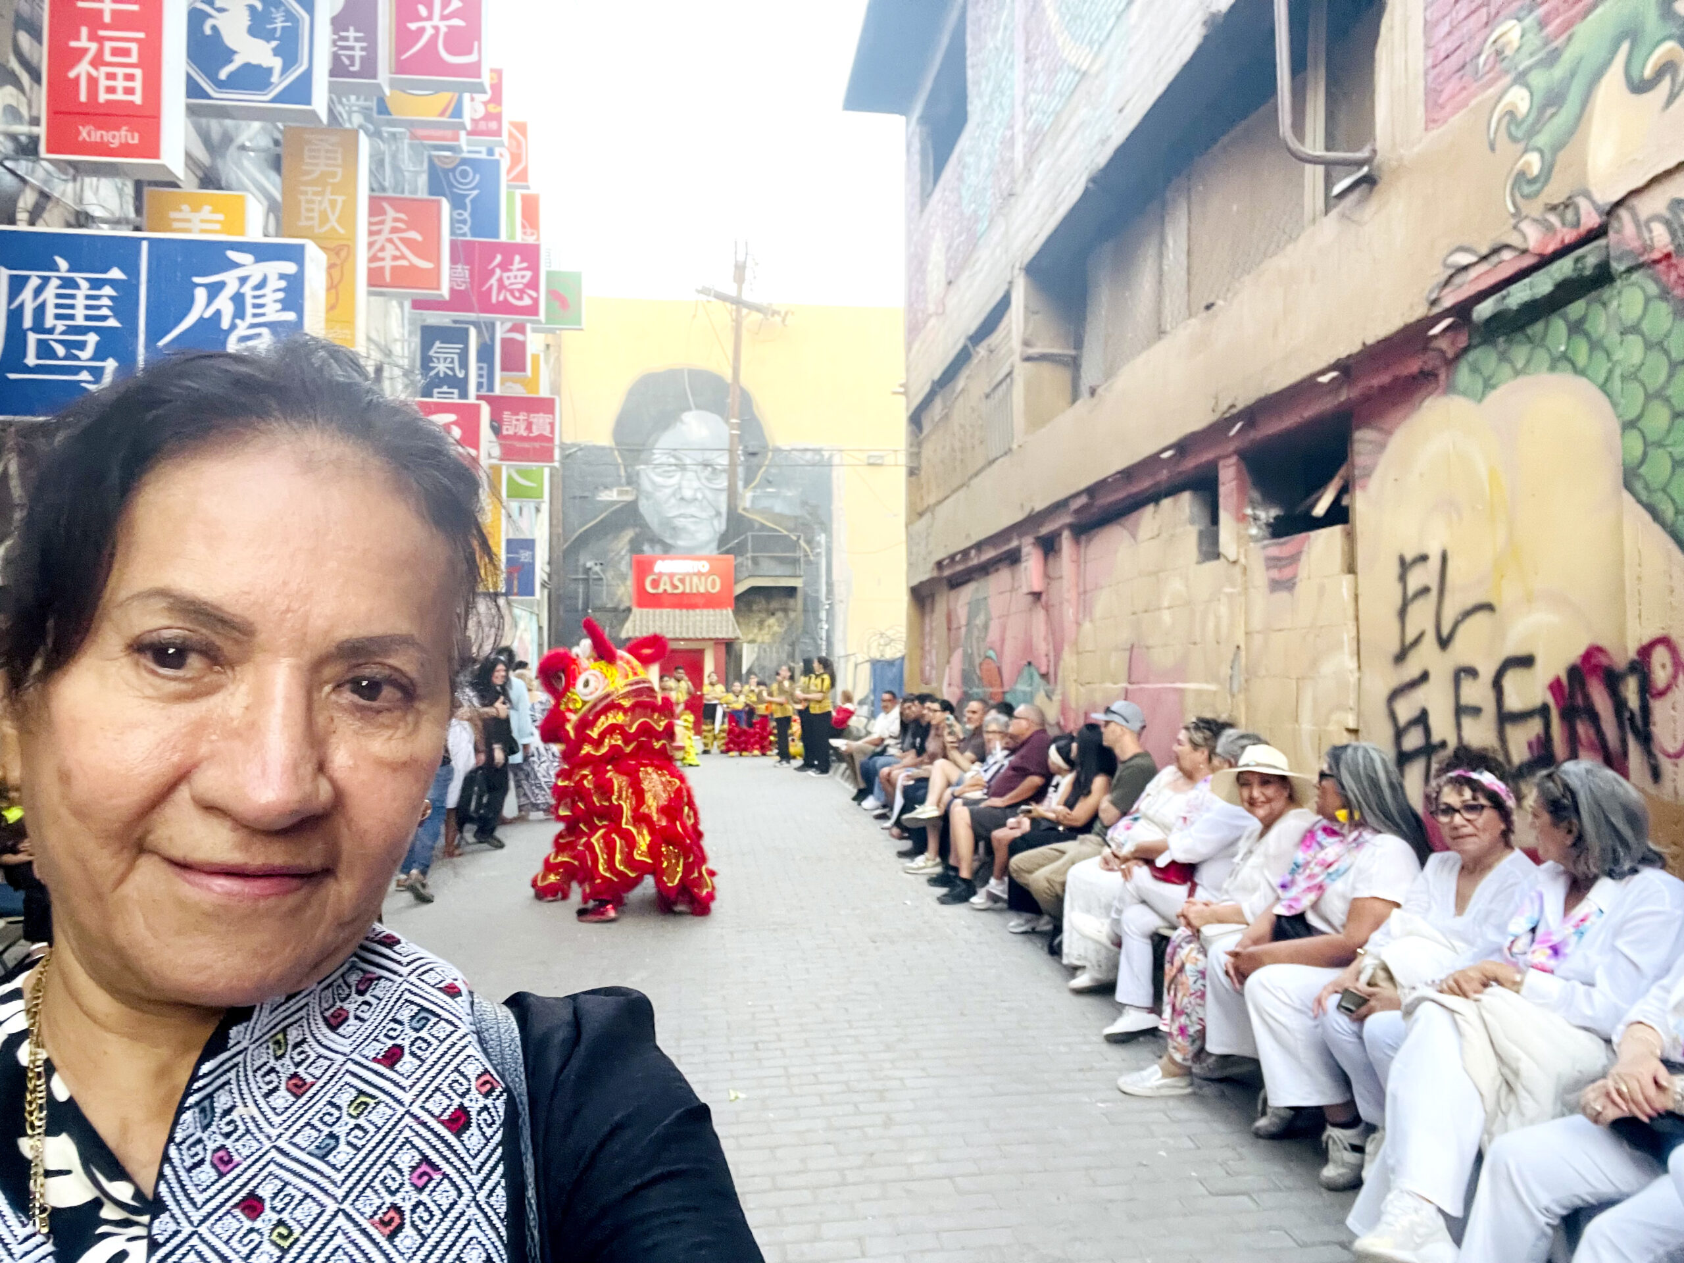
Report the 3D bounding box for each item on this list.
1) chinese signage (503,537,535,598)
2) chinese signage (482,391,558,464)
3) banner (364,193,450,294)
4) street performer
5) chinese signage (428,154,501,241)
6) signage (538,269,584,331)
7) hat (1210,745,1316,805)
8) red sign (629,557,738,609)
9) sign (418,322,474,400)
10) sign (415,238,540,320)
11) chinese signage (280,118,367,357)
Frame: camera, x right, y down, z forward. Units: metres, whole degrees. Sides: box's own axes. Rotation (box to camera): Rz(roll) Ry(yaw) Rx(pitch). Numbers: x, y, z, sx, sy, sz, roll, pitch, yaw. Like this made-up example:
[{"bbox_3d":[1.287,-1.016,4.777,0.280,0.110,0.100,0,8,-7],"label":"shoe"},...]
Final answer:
[{"bbox_3d":[-4.369,-0.862,15.215,0.456,0.818,0.190,0,-2,-7],"label":"chinese signage"},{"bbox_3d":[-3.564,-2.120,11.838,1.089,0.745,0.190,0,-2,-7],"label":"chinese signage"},{"bbox_3d":[-3.433,-2.938,8.559,0.795,0.747,0.190,0,-2,-7],"label":"banner"},{"bbox_3d":[-1.371,0.833,7.156,1.120,1.840,0.820,-1,-2,8],"label":"street performer"},{"bbox_3d":[-3.862,-4.360,11.489,0.752,1.007,0.190,0,-2,-7],"label":"chinese signage"},{"bbox_3d":[-3.620,-4.114,13.931,0.818,0.752,0.190,0,-2,-7],"label":"signage"},{"bbox_3d":[1.557,0.535,4.120,0.380,0.140,0.380,-2,-21,36],"label":"hat"},{"bbox_3d":[-3.688,-1.133,26.122,2.340,1.235,0.220,0,-2,-7],"label":"red sign"},{"bbox_3d":[-3.576,-2.232,10.126,0.458,1.051,0.190,0,-2,-7],"label":"sign"},{"bbox_3d":[-3.492,-3.359,10.738,1.221,0.740,0.190,0,-2,-7],"label":"sign"},{"bbox_3d":[-3.193,-2.391,6.902,0.458,1.388,0.190,0,-2,-7],"label":"chinese signage"}]

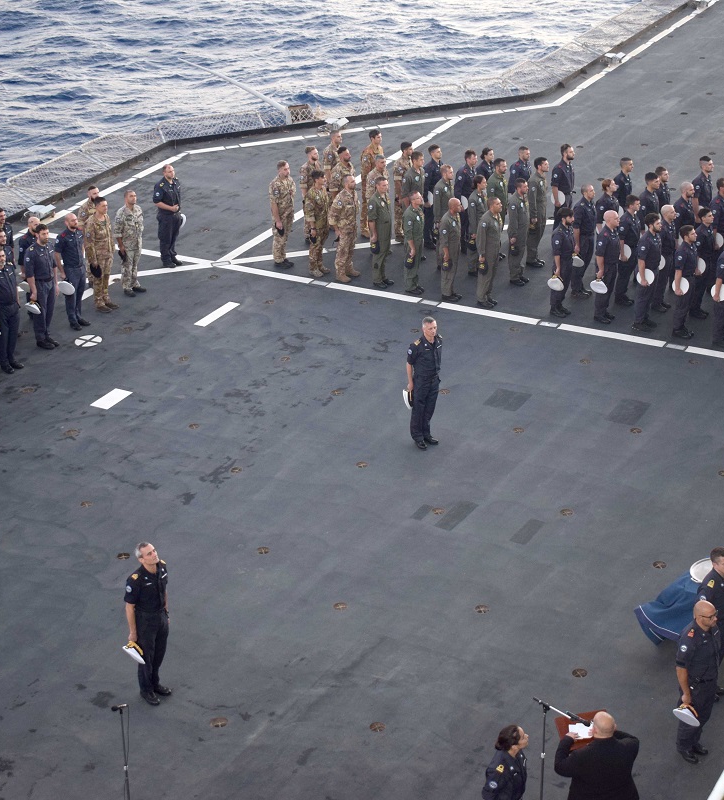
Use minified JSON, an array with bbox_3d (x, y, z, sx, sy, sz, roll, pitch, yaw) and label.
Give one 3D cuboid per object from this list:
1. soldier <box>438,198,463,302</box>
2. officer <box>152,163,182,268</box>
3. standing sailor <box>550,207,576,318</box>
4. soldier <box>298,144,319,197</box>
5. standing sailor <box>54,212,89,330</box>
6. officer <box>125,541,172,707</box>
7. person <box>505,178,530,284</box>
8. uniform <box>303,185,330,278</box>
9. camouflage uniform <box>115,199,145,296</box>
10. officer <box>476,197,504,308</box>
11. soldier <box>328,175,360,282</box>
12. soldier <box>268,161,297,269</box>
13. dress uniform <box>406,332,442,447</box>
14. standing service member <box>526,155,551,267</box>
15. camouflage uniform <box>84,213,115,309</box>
[{"bbox_3d":[1.413,-2.381,25.154,0.320,1.707,0.490,11,29,22],"label":"soldier"},{"bbox_3d":[-3.214,-3.081,26.606,0.320,1.774,0.490,15,30,29],"label":"officer"},{"bbox_3d":[3.113,-2.147,24.750,0.330,1.754,0.510,14,30,27],"label":"standing sailor"},{"bbox_3d":[-0.901,-3.559,27.741,0.330,1.741,0.510,14,30,27],"label":"soldier"},{"bbox_3d":[-4.386,-1.953,24.218,0.330,1.805,0.510,16,31,30],"label":"standing sailor"},{"bbox_3d":[-2.126,2.191,15.858,0.380,1.771,0.530,13,29,25],"label":"officer"},{"bbox_3d":[2.536,-2.704,25.699,0.320,1.777,0.490,12,29,23],"label":"person"},{"bbox_3d":[-0.721,-2.806,26.480,0.340,1.557,0.530,13,29,25],"label":"uniform"},{"bbox_3d":[-3.738,-2.463,25.761,0.330,1.507,0.510,17,31,31],"label":"camouflage uniform"},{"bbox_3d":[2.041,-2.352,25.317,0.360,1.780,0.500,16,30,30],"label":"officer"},{"bbox_3d":[-0.287,-2.732,26.114,0.330,1.574,0.510,15,30,28],"label":"soldier"},{"bbox_3d":[-1.312,-3.073,26.490,0.320,1.820,0.490,15,30,29],"label":"soldier"},{"bbox_3d":[0.820,-0.125,21.056,0.520,1.570,0.340,-17,30,-30],"label":"dress uniform"},{"bbox_3d":[2.971,-3.145,26.775,0.360,1.835,0.520,13,29,25],"label":"standing service member"},{"bbox_3d":[-4.126,-2.221,25.342,0.340,1.561,0.530,13,29,25],"label":"camouflage uniform"}]

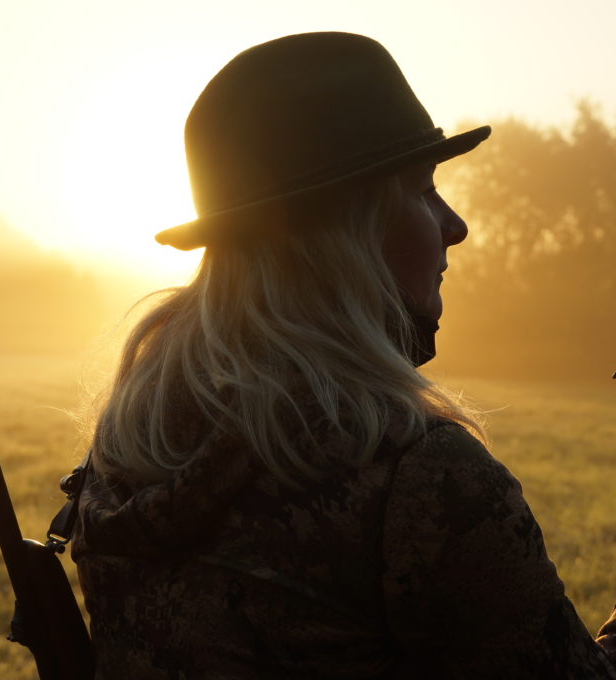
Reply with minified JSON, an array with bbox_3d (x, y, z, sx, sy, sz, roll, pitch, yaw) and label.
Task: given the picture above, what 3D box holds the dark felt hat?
[{"bbox_3d":[-0.004,-0.176,1.500,0.288,0.138,0.255,-20,7,-21],"label":"dark felt hat"}]

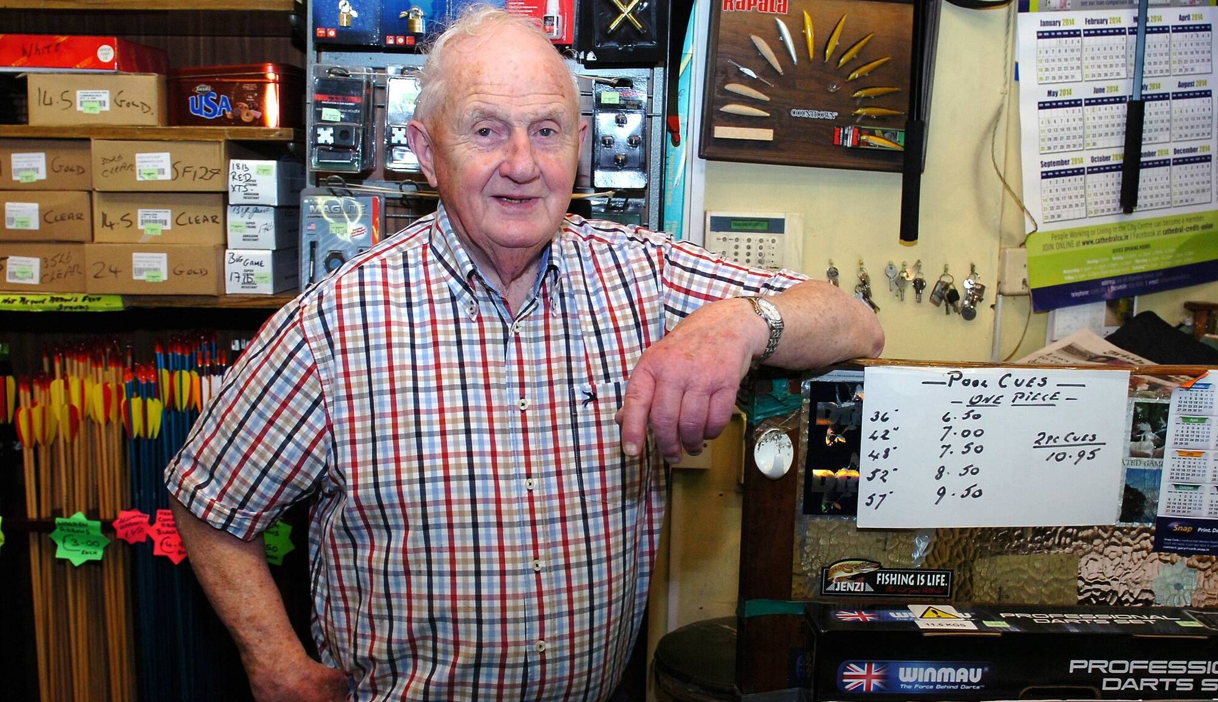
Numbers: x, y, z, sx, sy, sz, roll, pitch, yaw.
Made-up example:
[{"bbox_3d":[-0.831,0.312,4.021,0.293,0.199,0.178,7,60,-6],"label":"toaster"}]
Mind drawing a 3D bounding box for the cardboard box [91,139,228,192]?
[{"bbox_3d":[-0.700,-0.306,2.030,0.206,0.080,0.280,1,8,0],"label":"cardboard box"}]

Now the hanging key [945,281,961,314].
[{"bbox_3d":[0.645,-0.099,2.282,0.030,0.061,0.015,0,8,-3],"label":"hanging key"}]

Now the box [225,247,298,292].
[{"bbox_3d":[-0.568,-0.136,2.026,0.075,0.070,0.200,1,7,1],"label":"box"}]

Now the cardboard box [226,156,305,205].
[{"bbox_3d":[-0.563,-0.281,2.039,0.075,0.072,0.220,1,8,0],"label":"cardboard box"}]

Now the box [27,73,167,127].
[{"bbox_3d":[-0.805,-0.404,1.993,0.204,0.083,0.190,1,7,1],"label":"box"}]

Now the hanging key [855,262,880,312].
[{"bbox_3d":[0.473,-0.115,2.243,0.047,0.089,0.026,1,7,1],"label":"hanging key"}]

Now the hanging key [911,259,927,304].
[{"bbox_3d":[0.570,-0.127,2.240,0.028,0.075,0.016,1,7,1],"label":"hanging key"}]

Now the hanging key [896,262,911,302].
[{"bbox_3d":[0.550,-0.129,2.272,0.028,0.075,0.012,0,8,-3],"label":"hanging key"}]

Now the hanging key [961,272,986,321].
[{"bbox_3d":[0.668,-0.101,2.242,0.047,0.089,0.026,1,7,1],"label":"hanging key"}]

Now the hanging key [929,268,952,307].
[{"bbox_3d":[0.621,-0.119,2.278,0.042,0.075,0.015,0,8,-3],"label":"hanging key"}]

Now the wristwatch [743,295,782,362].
[{"bbox_3d":[0.138,-0.019,1.140,0.064,0.053,0.036,52,23,22],"label":"wristwatch"}]

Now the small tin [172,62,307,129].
[{"bbox_3d":[-0.602,-0.414,2.019,0.179,0.099,0.180,2,7,5],"label":"small tin"}]

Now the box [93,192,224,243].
[{"bbox_3d":[-0.704,-0.227,2.041,0.203,0.080,0.280,1,8,0],"label":"box"}]

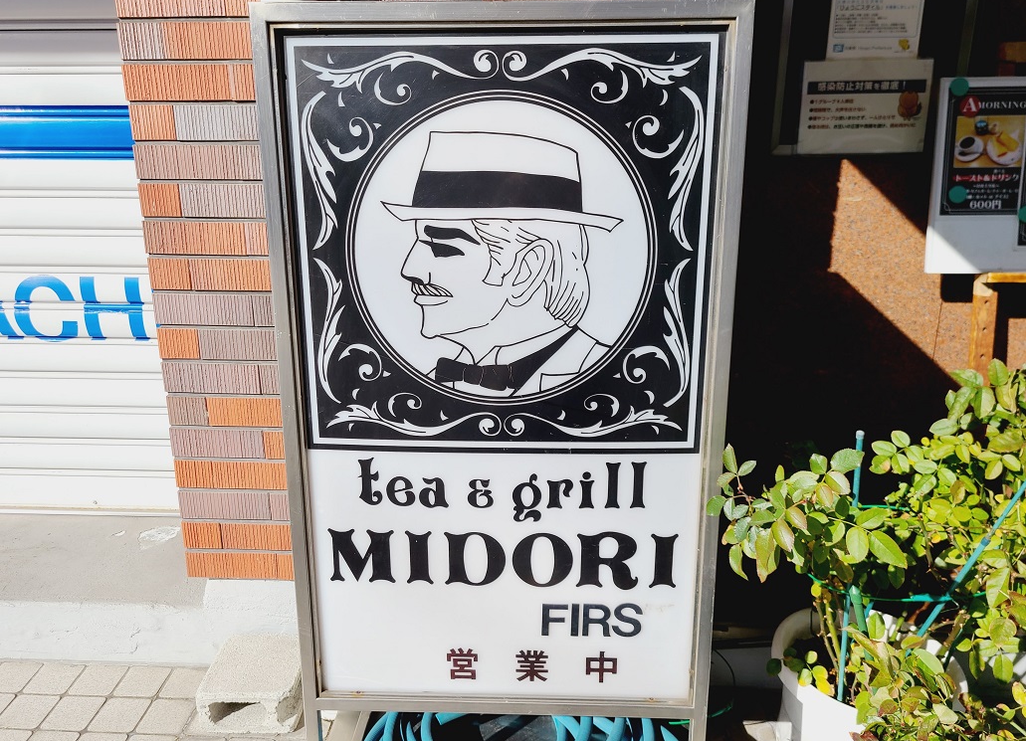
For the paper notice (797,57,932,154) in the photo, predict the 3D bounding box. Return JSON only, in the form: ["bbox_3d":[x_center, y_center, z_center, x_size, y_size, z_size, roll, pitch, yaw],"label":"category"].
[{"bbox_3d":[0.841,-0.628,1.843,0.298,0.211,0.005,0,15,3],"label":"paper notice"}]

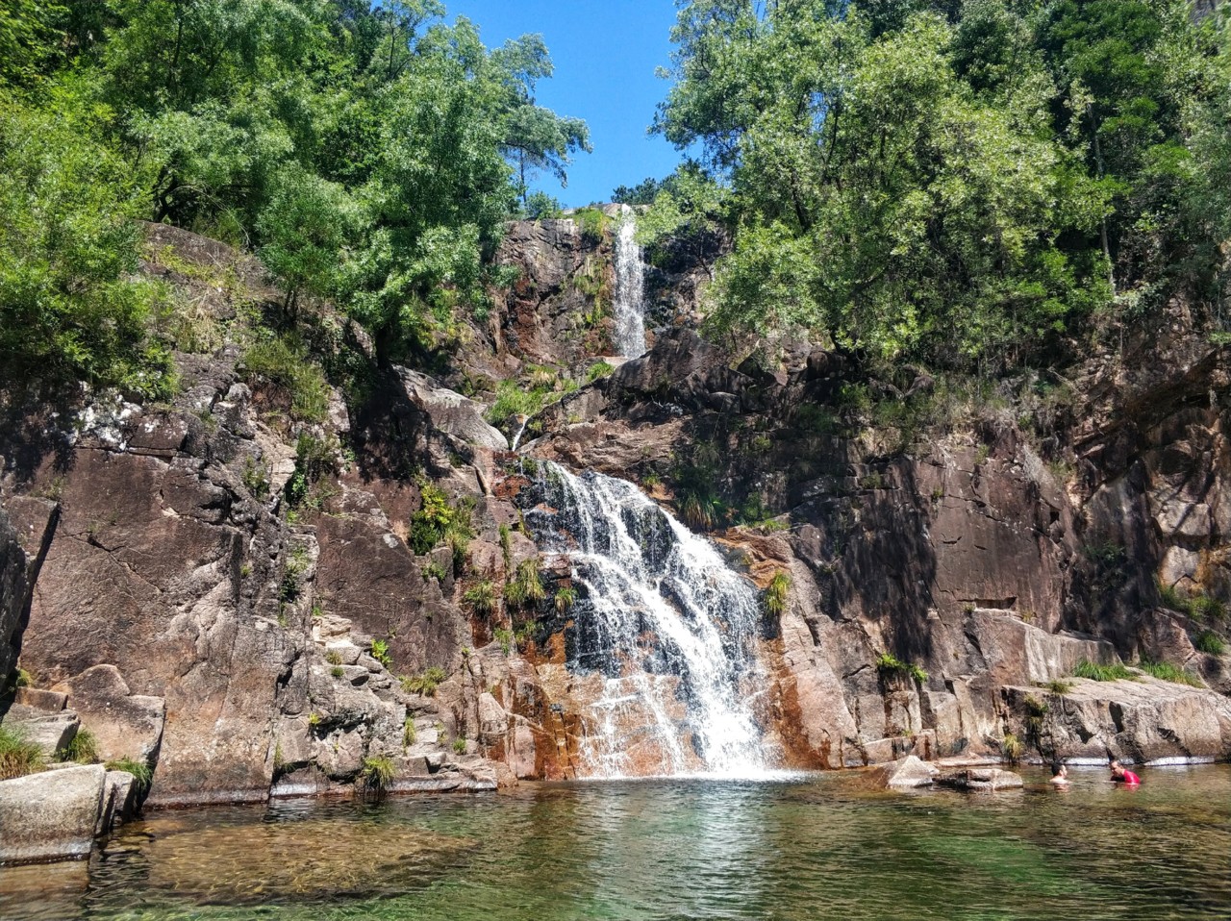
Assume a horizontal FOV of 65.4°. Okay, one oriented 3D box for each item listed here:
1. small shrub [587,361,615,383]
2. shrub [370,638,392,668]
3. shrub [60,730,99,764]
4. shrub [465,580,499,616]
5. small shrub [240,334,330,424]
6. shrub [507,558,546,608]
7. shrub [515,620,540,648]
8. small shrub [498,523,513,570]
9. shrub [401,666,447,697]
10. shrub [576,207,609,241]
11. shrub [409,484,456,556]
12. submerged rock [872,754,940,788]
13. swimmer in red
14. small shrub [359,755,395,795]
[{"bbox_3d":[-0.396,-2.364,25.500,0.710,0.560,0.600,0,-13,0],"label":"small shrub"},{"bbox_3d":[-3.735,3.075,15.300,0.368,0.437,0.294,2,-13,-9],"label":"shrub"},{"bbox_3d":[-5.588,2.987,10.000,0.410,0.380,0.380,0,-13,0],"label":"shrub"},{"bbox_3d":[-2.279,2.328,16.300,0.588,0.590,0.471,2,-13,-9],"label":"shrub"},{"bbox_3d":[-6.198,-1.543,18.000,1.660,1.498,1.328,2,-13,-9],"label":"small shrub"},{"bbox_3d":[-1.558,2.147,16.800,0.707,0.832,0.530,2,-13,-9],"label":"shrub"},{"bbox_3d":[-1.504,2.967,16.400,0.460,0.470,0.400,0,-13,0],"label":"shrub"},{"bbox_3d":[-1.974,1.543,17.200,0.250,0.800,0.270,0,-13,0],"label":"small shrub"},{"bbox_3d":[-3.040,3.497,15.200,0.731,0.463,0.549,2,-13,-9],"label":"shrub"},{"bbox_3d":[-0.675,-6.795,27.500,0.937,0.943,0.797,0,-12,0],"label":"shrub"},{"bbox_3d":[-3.227,1.042,16.900,0.840,1.250,0.750,0,-13,0],"label":"shrub"},{"bbox_3d":[4.382,4.717,14.500,1.020,0.480,0.800,0,-13,0],"label":"submerged rock"},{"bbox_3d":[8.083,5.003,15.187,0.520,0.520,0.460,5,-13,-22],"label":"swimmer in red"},{"bbox_3d":[-3.313,4.353,13.300,0.500,0.540,0.440,0,-13,0],"label":"small shrub"}]

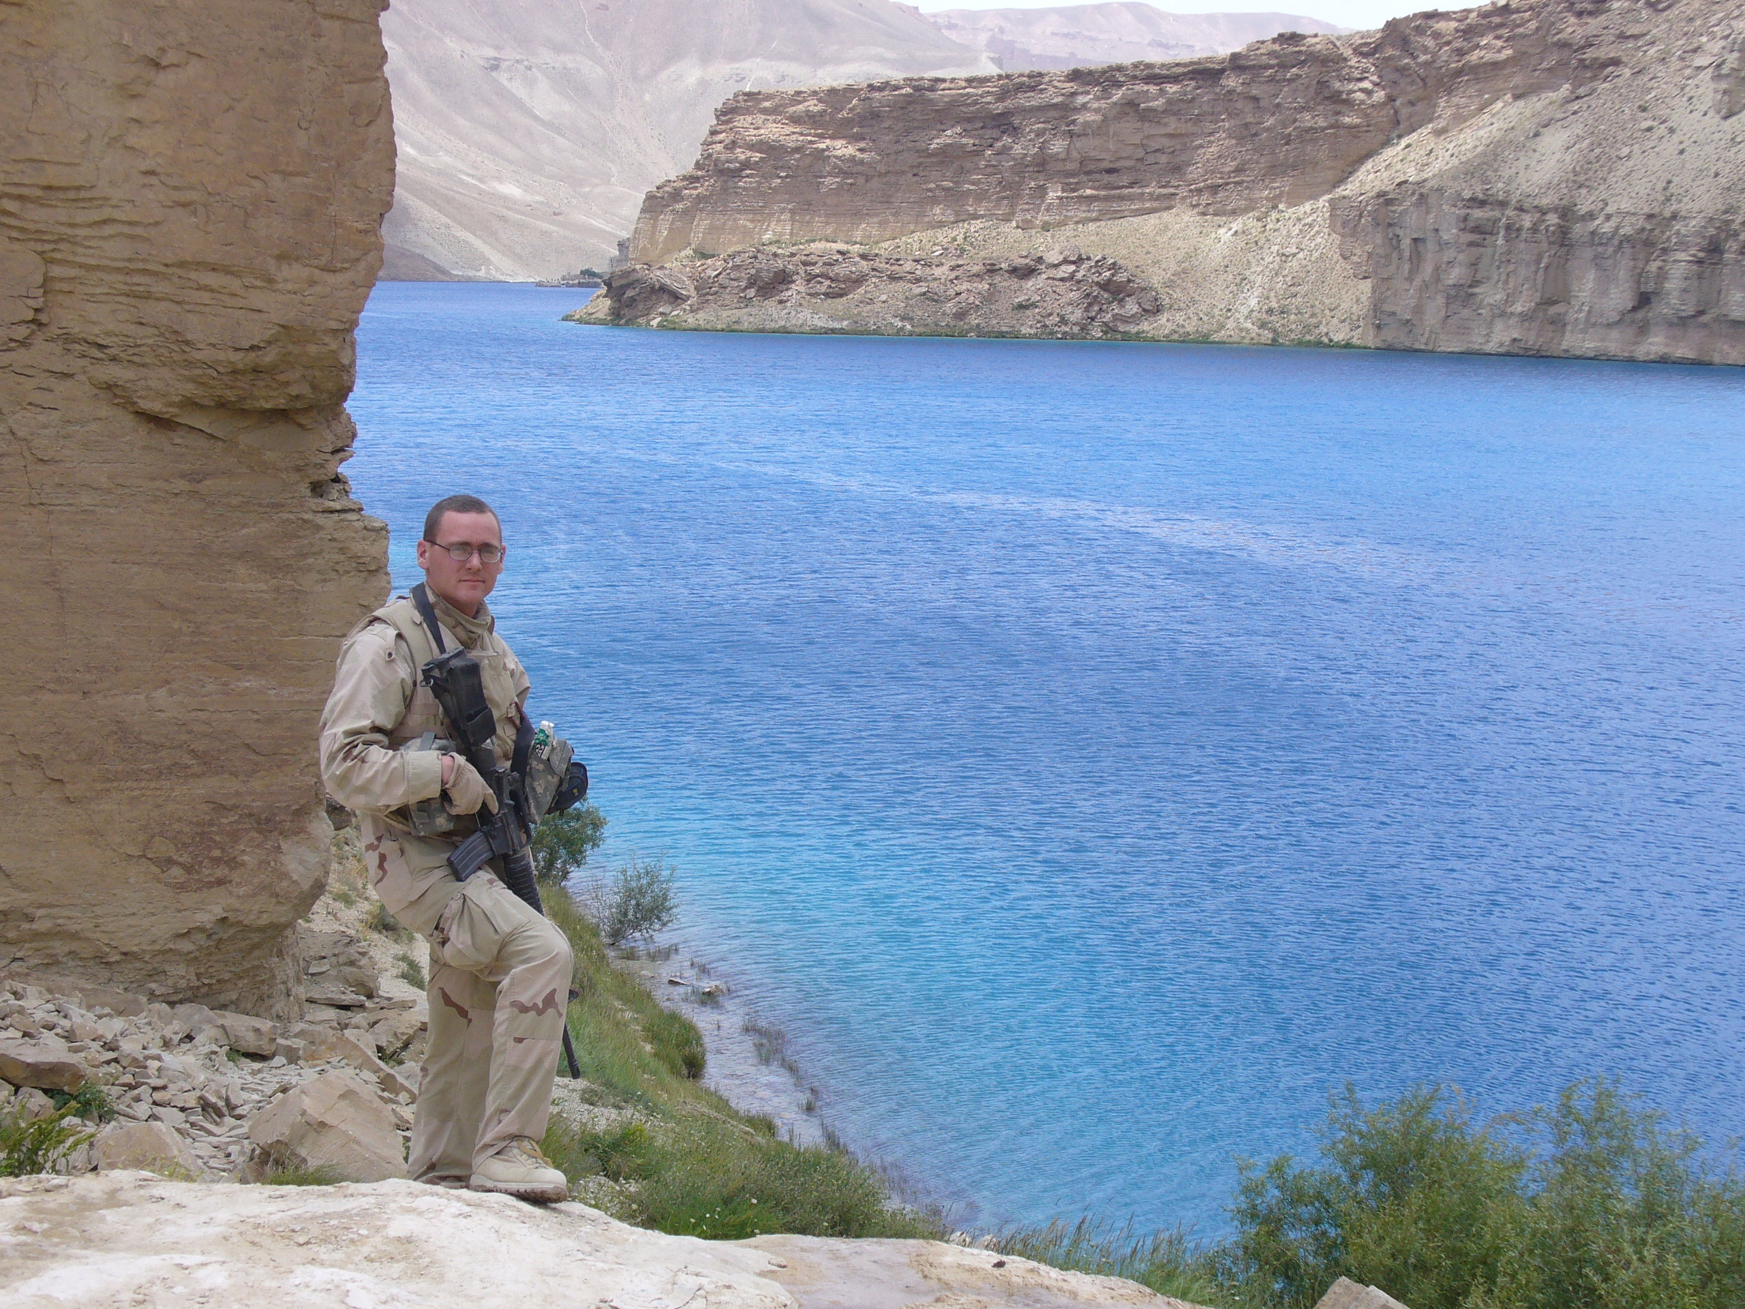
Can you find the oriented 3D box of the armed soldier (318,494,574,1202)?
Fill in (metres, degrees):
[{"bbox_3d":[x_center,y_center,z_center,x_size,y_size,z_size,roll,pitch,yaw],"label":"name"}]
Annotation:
[{"bbox_3d":[-0.934,0.424,6.650,0.600,1.560,0.580,-6,10,-42],"label":"armed soldier"}]

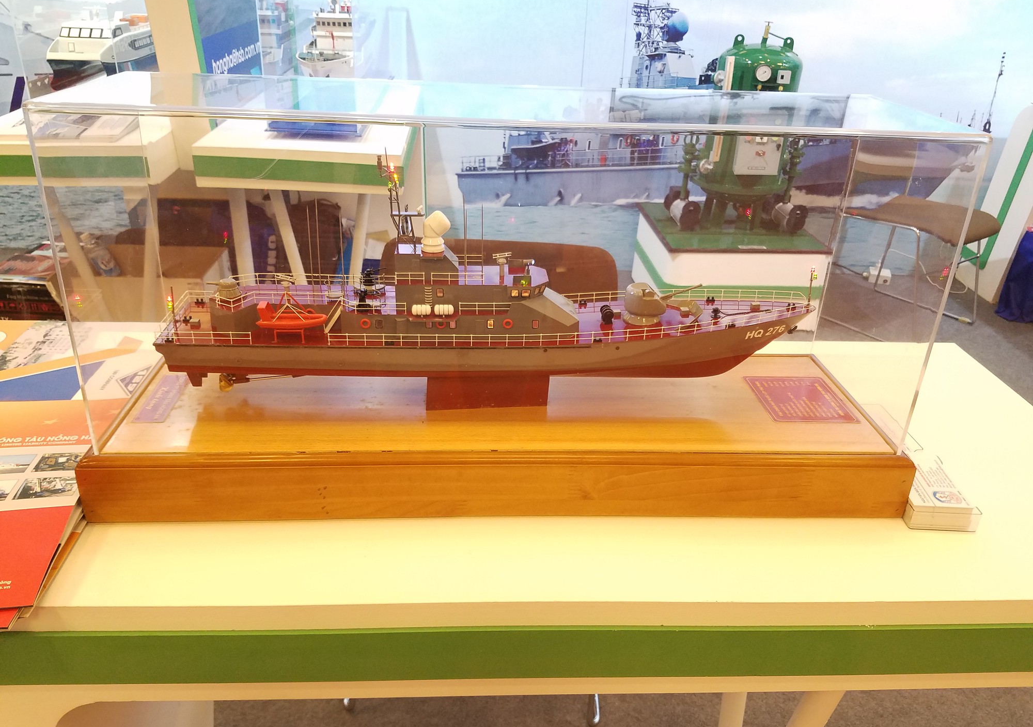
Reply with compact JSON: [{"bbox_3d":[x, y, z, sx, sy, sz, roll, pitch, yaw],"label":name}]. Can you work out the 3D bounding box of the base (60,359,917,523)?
[{"bbox_3d":[-0.010,0.062,0.789,0.735,0.063,0.229,1,26,-5],"label":"base"}]

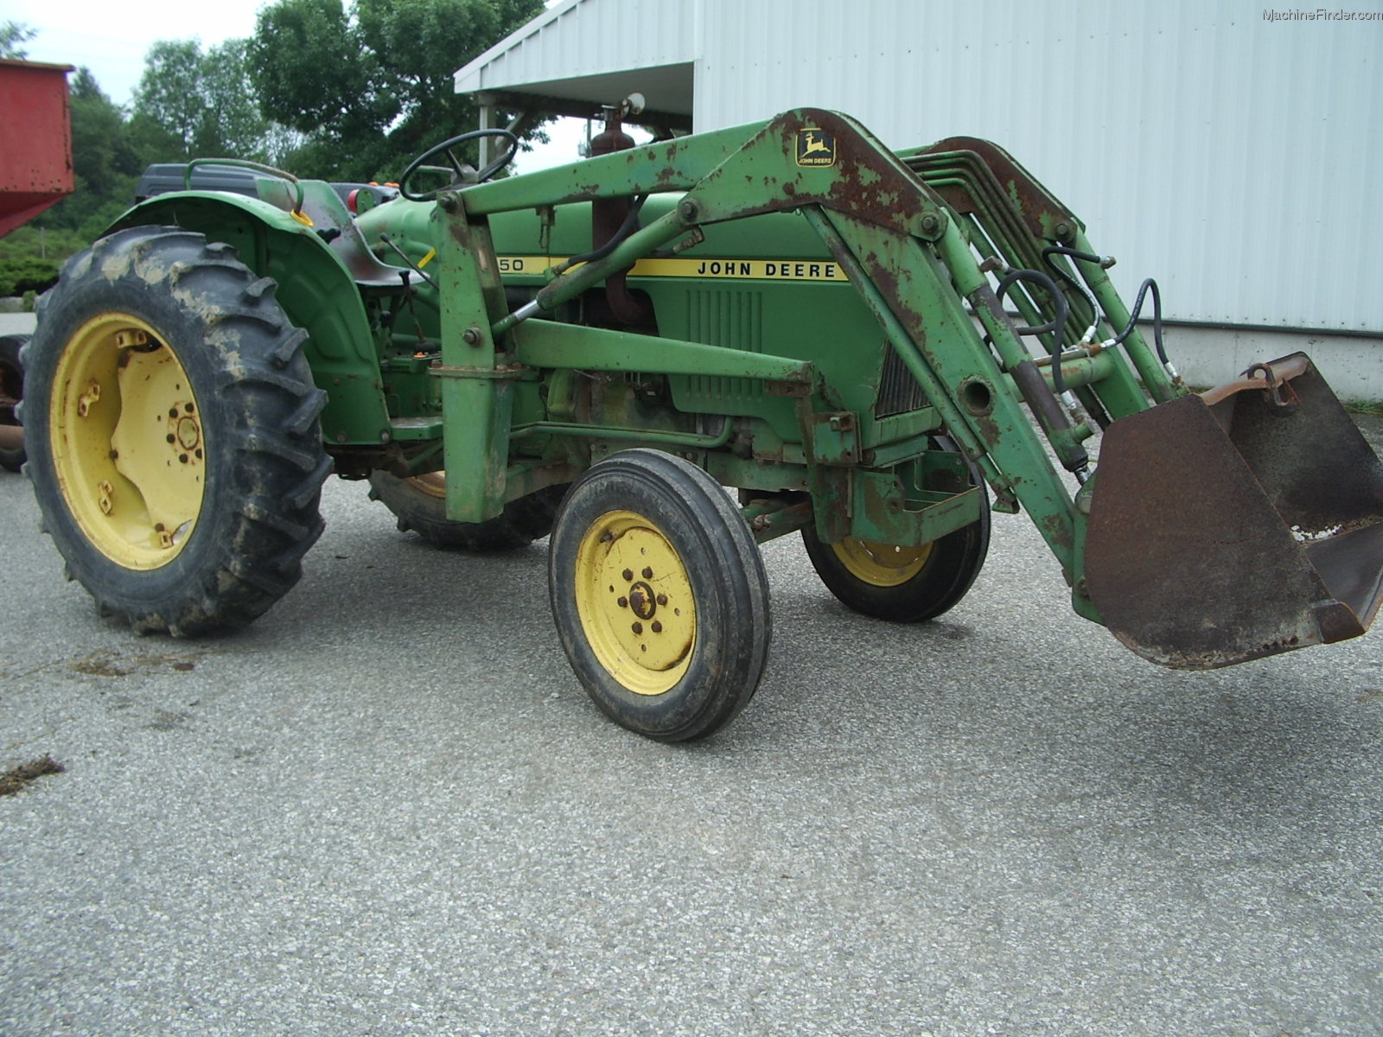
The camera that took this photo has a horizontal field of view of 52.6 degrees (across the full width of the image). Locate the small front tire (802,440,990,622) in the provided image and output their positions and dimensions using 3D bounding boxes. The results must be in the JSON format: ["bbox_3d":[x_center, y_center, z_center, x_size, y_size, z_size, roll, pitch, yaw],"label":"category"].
[{"bbox_3d":[0.628,-0.010,4.320,0.170,0.690,0.690,-10,14,-42],"label":"small front tire"}]

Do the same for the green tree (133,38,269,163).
[{"bbox_3d":[-13.986,-10.184,40.000,4.600,7.000,4.600,0,10,0],"label":"green tree"}]

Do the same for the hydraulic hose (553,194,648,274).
[{"bbox_3d":[-0.221,-0.713,3.460,0.300,0.200,0.080,7,13,34],"label":"hydraulic hose"}]

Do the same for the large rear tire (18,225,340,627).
[{"bbox_3d":[-1.583,-0.247,4.190,1.225,1.225,0.355,7,13,34],"label":"large rear tire"}]

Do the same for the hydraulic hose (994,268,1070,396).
[{"bbox_3d":[0.712,-0.387,2.920,0.130,0.260,0.120,7,13,34],"label":"hydraulic hose"}]

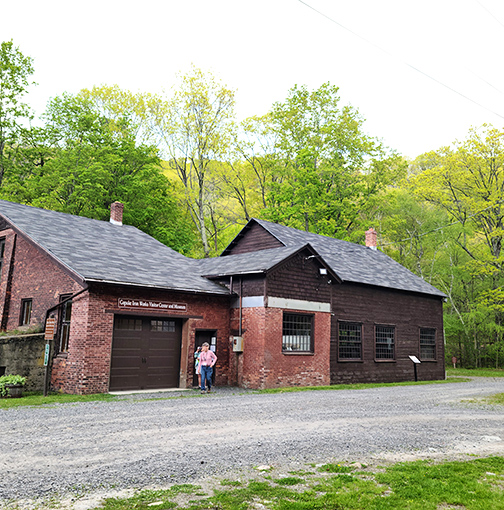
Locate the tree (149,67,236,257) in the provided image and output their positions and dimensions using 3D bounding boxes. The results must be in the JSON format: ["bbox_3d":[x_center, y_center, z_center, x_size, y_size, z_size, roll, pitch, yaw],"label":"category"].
[{"bbox_3d":[-4.625,-3.813,41.058,6.660,21.930,6.330,2,-9,0],"label":"tree"}]

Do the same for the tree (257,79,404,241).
[{"bbox_3d":[5.965,-2.770,40.944,10.920,21.440,10.380,2,-9,0],"label":"tree"}]

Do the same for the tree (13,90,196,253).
[{"bbox_3d":[-10.397,-2.816,37.840,12.820,18.040,12.180,2,-9,0],"label":"tree"}]

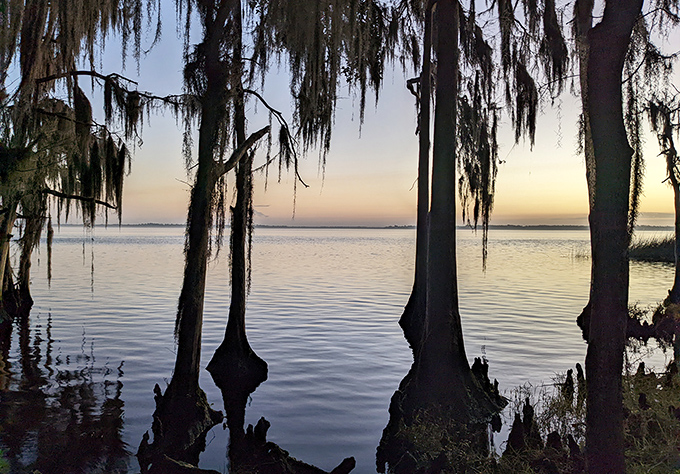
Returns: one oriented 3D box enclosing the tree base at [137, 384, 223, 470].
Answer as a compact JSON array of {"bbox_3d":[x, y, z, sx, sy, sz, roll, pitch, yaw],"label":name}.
[{"bbox_3d":[-1.340,1.590,4.450,0.690,0.680,0.620,0,1,0],"label":"tree base"}]

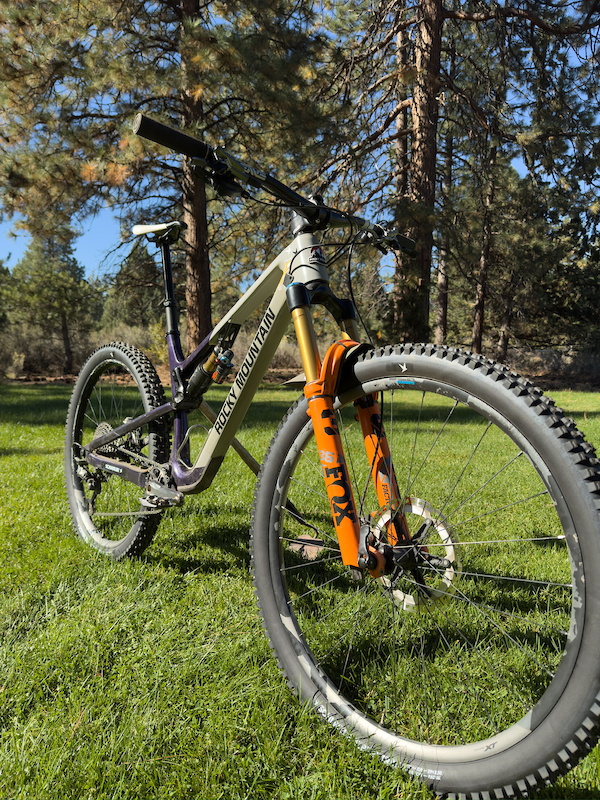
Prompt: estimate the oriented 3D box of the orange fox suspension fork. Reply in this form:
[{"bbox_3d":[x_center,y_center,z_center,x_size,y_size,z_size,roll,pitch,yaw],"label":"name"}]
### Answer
[{"bbox_3d":[0.112,0.032,1.060,0.188,0.584,0.106,6,-23,-44],"label":"orange fox suspension fork"}]

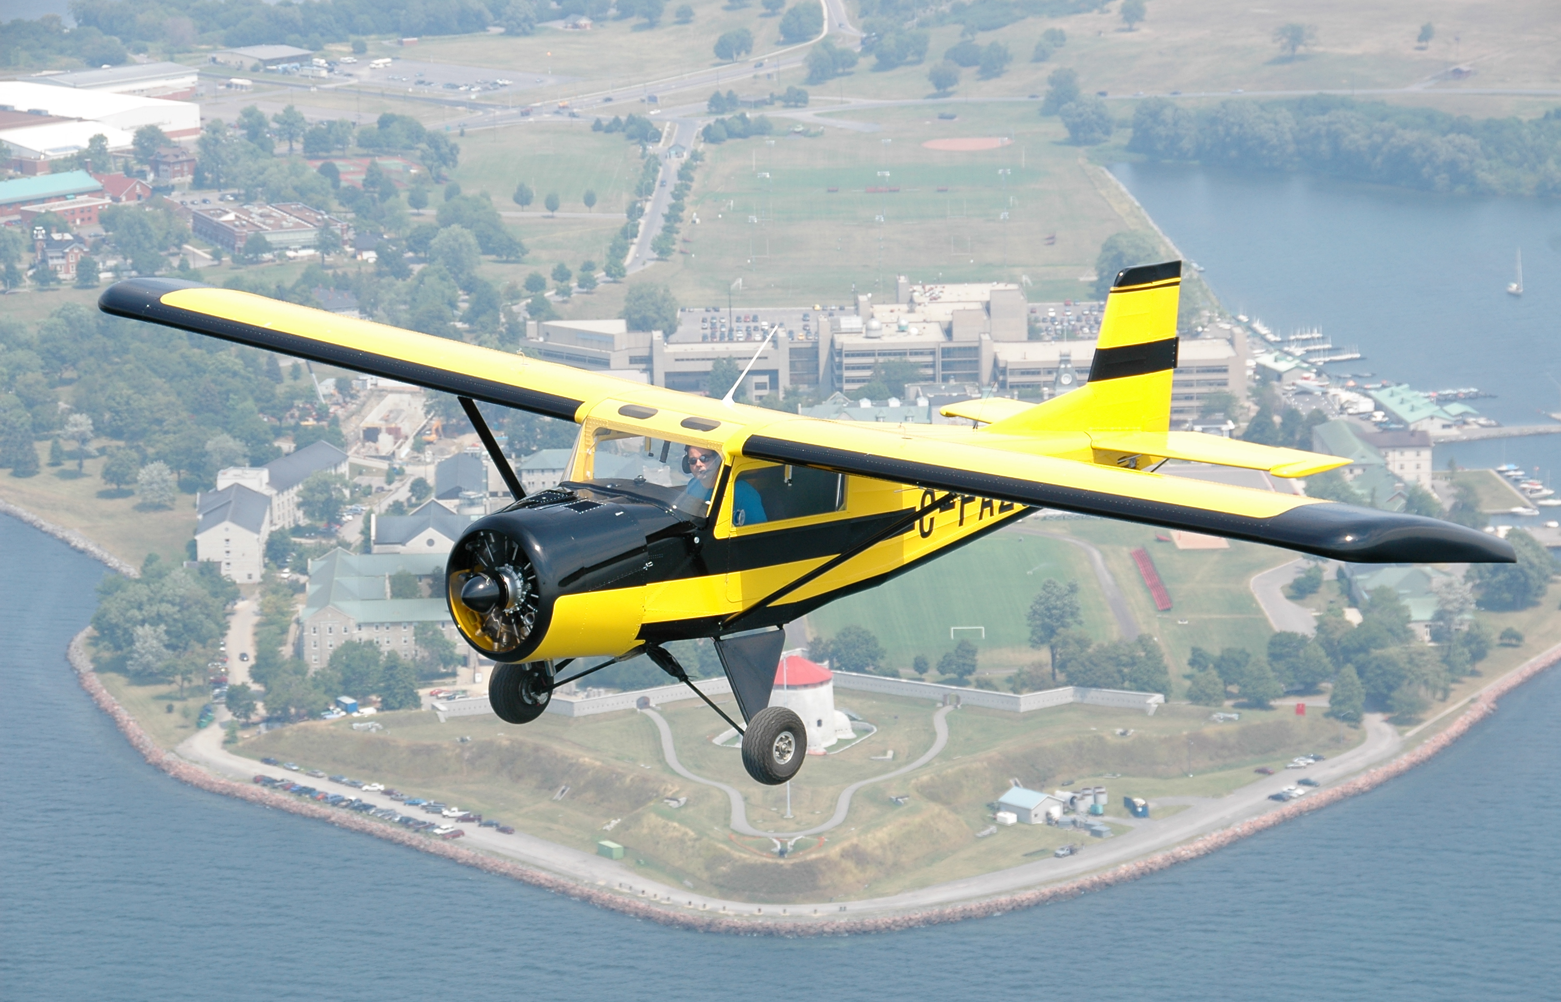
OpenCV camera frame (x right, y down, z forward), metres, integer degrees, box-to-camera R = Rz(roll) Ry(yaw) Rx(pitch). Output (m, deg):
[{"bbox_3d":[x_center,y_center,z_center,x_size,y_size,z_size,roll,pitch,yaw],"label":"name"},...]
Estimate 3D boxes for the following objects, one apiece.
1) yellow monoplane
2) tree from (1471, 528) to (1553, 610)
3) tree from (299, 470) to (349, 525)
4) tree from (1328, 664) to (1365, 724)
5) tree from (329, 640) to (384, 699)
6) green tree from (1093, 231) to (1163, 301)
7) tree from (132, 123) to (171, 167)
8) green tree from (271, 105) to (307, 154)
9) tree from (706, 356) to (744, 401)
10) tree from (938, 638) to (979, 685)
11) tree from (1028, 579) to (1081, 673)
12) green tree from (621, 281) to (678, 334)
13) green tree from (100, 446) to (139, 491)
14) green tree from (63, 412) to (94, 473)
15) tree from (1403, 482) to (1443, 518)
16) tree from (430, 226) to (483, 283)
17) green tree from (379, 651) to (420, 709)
[{"bbox_3d":[0.390,-0.004,33.331,10.362,3.039,7.195,12,9,36],"label":"yellow monoplane"},{"bbox_3d":[179.317,16.237,1306.747,19.766,18.801,19.766,0,11,8],"label":"tree"},{"bbox_3d":[-119.340,-0.383,1390.284,13.060,14.540,12.670,-2,13,0],"label":"tree"},{"bbox_3d":[126.430,42.836,1190.114,7.770,12.448,7.770,0,11,6],"label":"tree"},{"bbox_3d":[-98.960,39.160,1237.550,12.620,13.880,12.620,-2,12,0],"label":"tree"},{"bbox_3d":[117.010,-79.706,1786.302,23.739,21.488,23.739,-1,11,4],"label":"green tree"},{"bbox_3d":[-230.907,-130.516,1953.696,14.770,15.310,14.330,-2,13,0],"label":"tree"},{"bbox_3d":[-191.330,-144.490,2071.940,13.290,18.420,13.290,-2,12,0],"label":"green tree"},{"bbox_3d":[-16.270,-34.340,1555.610,11.760,15.610,11.760,-2,12,0],"label":"tree"},{"bbox_3d":[41.180,36.950,1239.530,9.090,9.210,9.090,-2,12,0],"label":"tree"},{"bbox_3d":[63.501,29.727,1236.213,12.188,23.191,12.188,-1,11,3],"label":"tree"},{"bbox_3d":[-40.130,-57.917,1619.892,17.820,16.820,17.280,-2,13,0],"label":"green tree"},{"bbox_3d":[-185.917,-9.333,1497.210,10.459,12.040,10.459,-3,11,-7],"label":"green tree"},{"bbox_3d":[-197.530,-16.420,1495.930,8.910,16.790,8.910,-2,12,0],"label":"green tree"},{"bbox_3d":[163.289,1.466,1355.142,10.240,11.670,9.940,-2,13,0],"label":"tree"},{"bbox_3d":[-108.280,-81.190,1769.910,16.830,20.130,16.830,-2,12,0],"label":"tree"},{"bbox_3d":[-87.290,40.950,1219.080,9.080,13.680,9.080,-2,12,0],"label":"green tree"}]

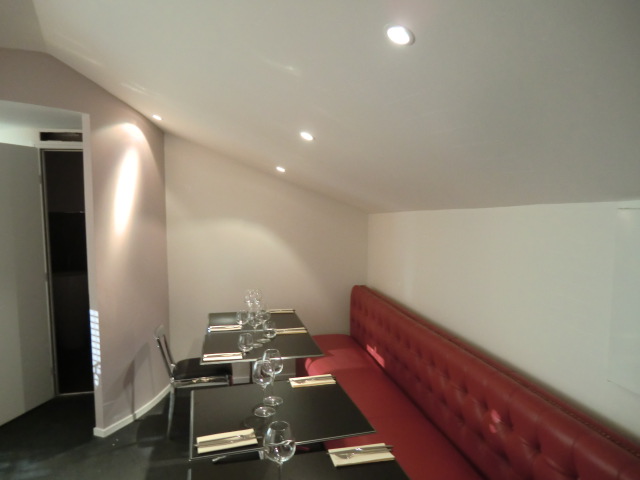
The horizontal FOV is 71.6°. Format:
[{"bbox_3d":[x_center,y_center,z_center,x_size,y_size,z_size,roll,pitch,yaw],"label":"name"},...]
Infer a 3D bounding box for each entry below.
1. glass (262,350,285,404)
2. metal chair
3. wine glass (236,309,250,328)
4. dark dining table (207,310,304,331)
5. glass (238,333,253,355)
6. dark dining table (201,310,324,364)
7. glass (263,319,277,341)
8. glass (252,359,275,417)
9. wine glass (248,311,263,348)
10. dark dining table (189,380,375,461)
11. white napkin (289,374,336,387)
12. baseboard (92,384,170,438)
[{"bbox_3d":[-0.206,0.600,1.950,0.088,0.228,0.088,0,3,0],"label":"glass"},{"bbox_3d":[-0.928,1.001,3.312,0.520,0.785,0.420,-1,5,-14],"label":"metal chair"},{"bbox_3d":[-0.551,0.575,3.189,0.088,0.135,0.088,0,3,0],"label":"wine glass"},{"bbox_3d":[-0.497,1.000,3.453,0.710,0.750,0.610,-1,4,-11],"label":"dark dining table"},{"bbox_3d":[-0.458,0.631,2.739,0.085,0.120,0.085,-1,5,-14],"label":"glass"},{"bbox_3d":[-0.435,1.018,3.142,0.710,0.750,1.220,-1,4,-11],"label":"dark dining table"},{"bbox_3d":[-0.338,0.608,3.021,0.087,0.122,0.087,-1,5,-14],"label":"glass"},{"bbox_3d":[-0.240,0.644,1.940,0.090,0.223,0.090,-1,5,-14],"label":"glass"},{"bbox_3d":[-0.406,0.573,2.851,0.088,0.218,0.088,-1,5,-14],"label":"wine glass"},{"bbox_3d":[-0.194,1.126,1.999,0.715,0.750,0.590,-1,5,-14],"label":"dark dining table"},{"bbox_3d":[-0.034,0.691,2.198,0.220,0.013,0.105,-1,4,-15],"label":"white napkin"},{"bbox_3d":[-1.431,1.348,3.575,0.115,0.055,0.882,1,4,17],"label":"baseboard"}]

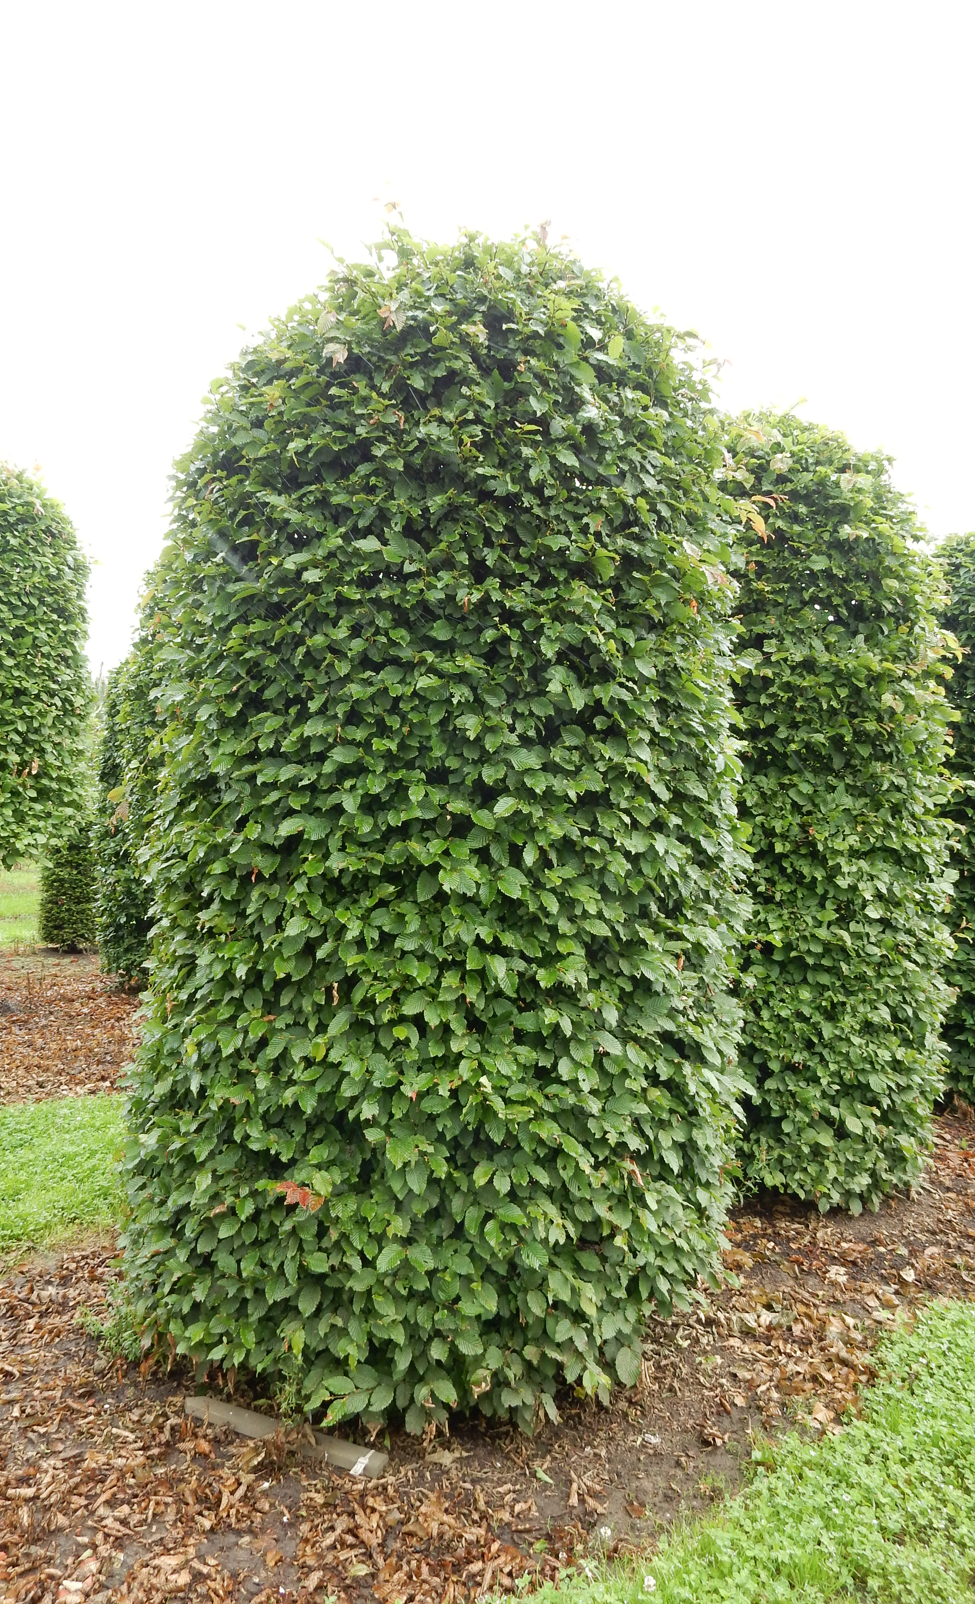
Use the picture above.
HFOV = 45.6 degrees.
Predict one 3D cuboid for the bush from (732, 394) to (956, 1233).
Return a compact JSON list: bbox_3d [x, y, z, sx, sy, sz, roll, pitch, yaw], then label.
[{"bbox_3d":[1.200,-0.069,4.951,1.550,3.150,1.550,0,-1,0],"label":"bush"}]

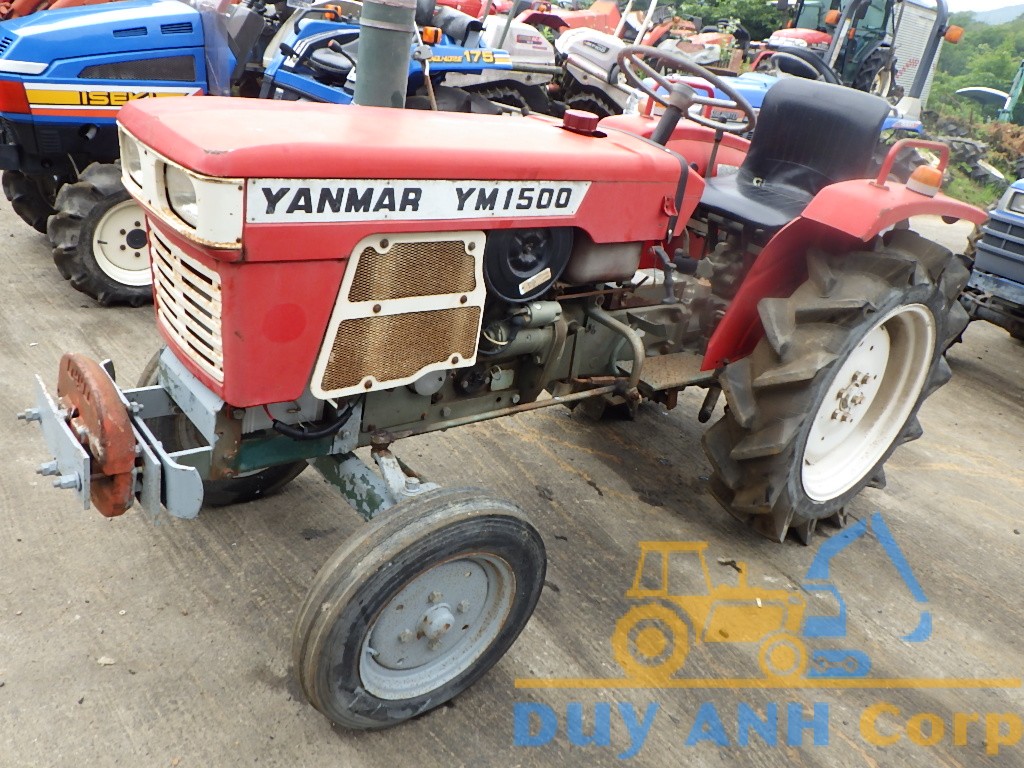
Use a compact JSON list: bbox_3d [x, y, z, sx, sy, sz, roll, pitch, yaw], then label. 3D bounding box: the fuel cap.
[{"bbox_3d":[0.154,-0.583,1.834,0.078,0.036,0.078,9,25,-4],"label":"fuel cap"}]

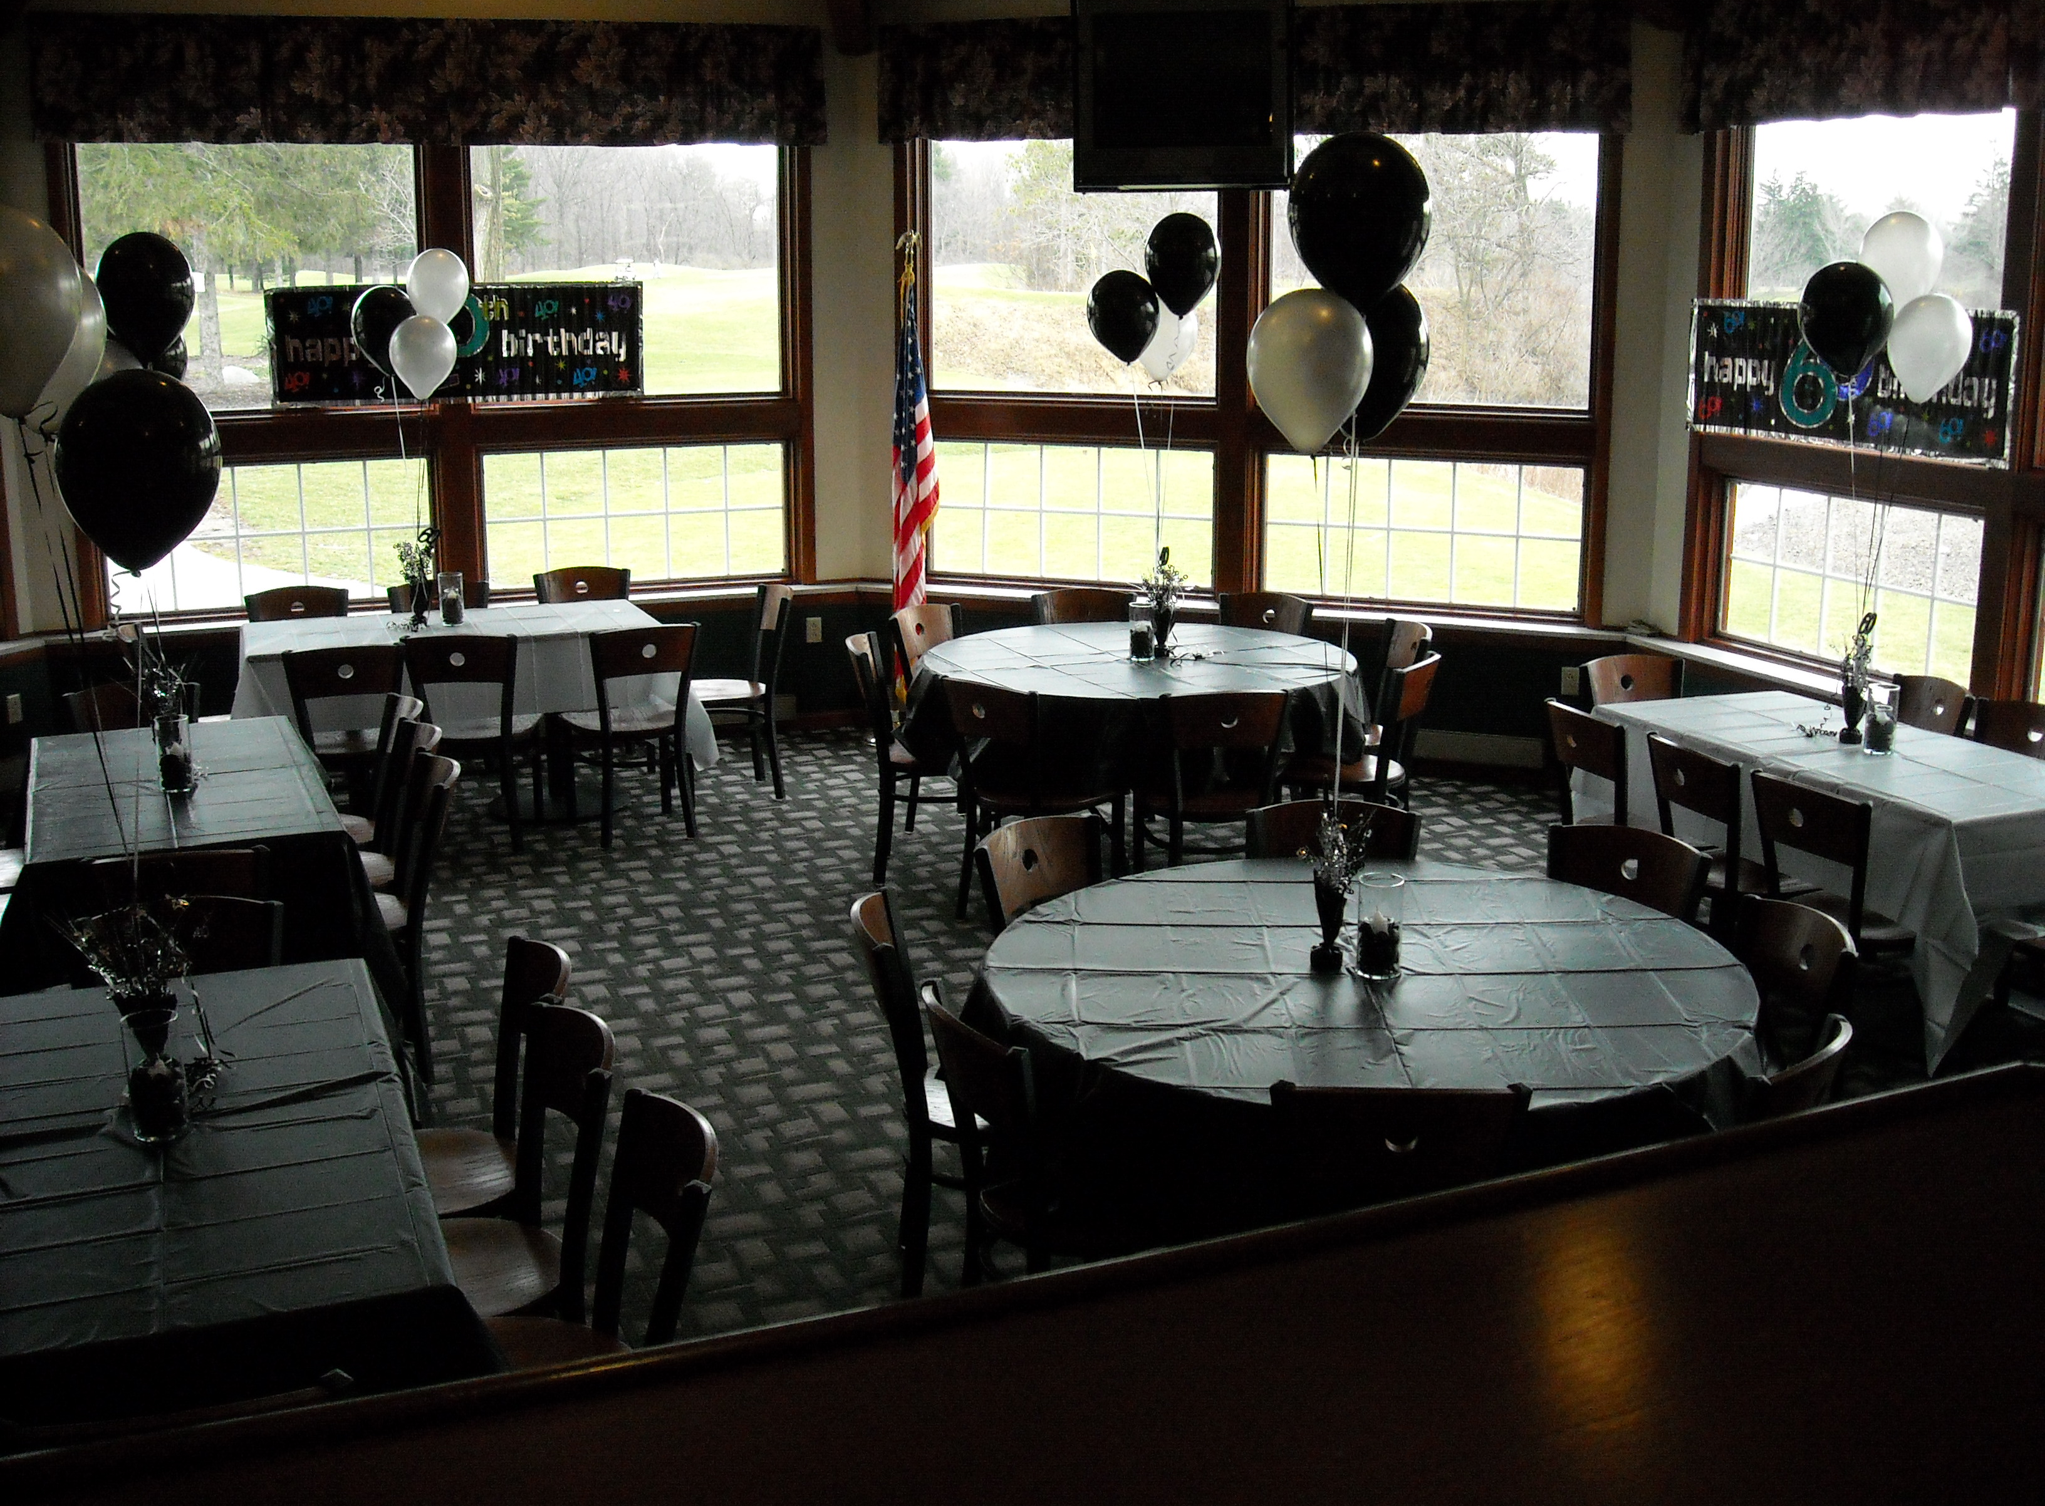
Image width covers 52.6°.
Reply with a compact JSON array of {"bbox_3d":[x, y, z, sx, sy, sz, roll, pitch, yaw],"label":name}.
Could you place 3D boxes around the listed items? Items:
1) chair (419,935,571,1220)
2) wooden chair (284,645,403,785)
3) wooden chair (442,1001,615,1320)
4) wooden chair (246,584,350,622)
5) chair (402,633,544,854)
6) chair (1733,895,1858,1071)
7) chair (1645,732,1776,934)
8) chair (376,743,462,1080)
[{"bbox_3d":[-1.083,0.791,3.885,0.493,0.838,0.439,-6,14,-23],"label":"chair"},{"bbox_3d":[-2.547,-0.020,7.787,0.430,0.830,0.490,-5,14,-21],"label":"wooden chair"},{"bbox_3d":[-0.964,0.885,3.554,0.490,0.830,0.420,-7,15,-26],"label":"wooden chair"},{"bbox_3d":[-3.067,-0.256,8.865,0.430,0.830,0.490,-5,14,-23],"label":"wooden chair"},{"bbox_3d":[-2.135,-0.077,7.986,0.430,0.830,0.490,-2,13,-10],"label":"chair"},{"bbox_3d":[1.403,0.766,4.330,0.490,0.830,0.430,-3,13,-14],"label":"chair"},{"bbox_3d":[2.007,0.359,5.801,0.493,0.838,0.439,-4,14,-19],"label":"chair"},{"bbox_3d":[-1.755,0.447,5.513,0.520,0.840,0.440,-6,14,-23],"label":"chair"}]

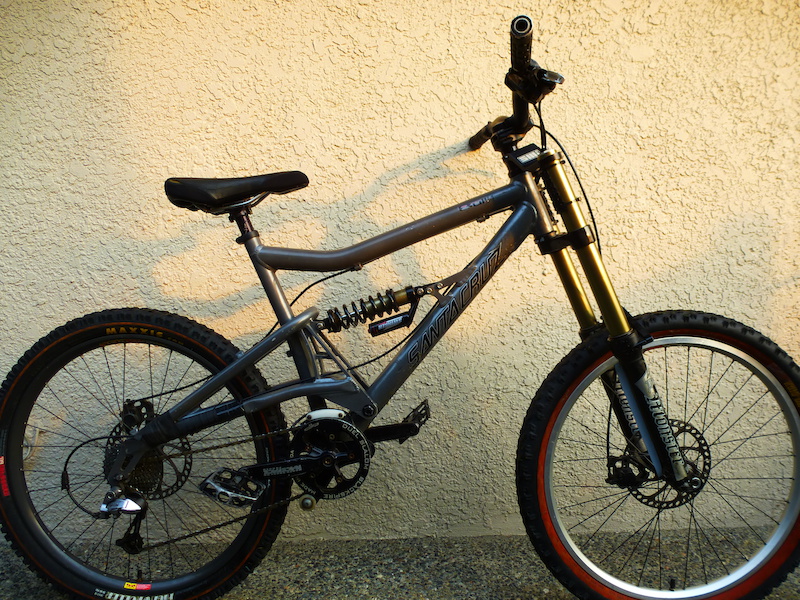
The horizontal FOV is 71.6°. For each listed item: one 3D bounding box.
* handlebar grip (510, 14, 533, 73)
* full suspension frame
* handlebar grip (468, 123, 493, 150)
[{"bbox_3d":[0.189,-0.394,0.860,0.033,0.033,0.135,0,-2,12],"label":"handlebar grip"},{"bbox_3d":[-0.003,0.052,1.163,1.170,0.700,0.200,0,3,1],"label":"full suspension frame"},{"bbox_3d":[0.206,-0.417,1.420,0.032,0.032,0.130,0,1,-10],"label":"handlebar grip"}]

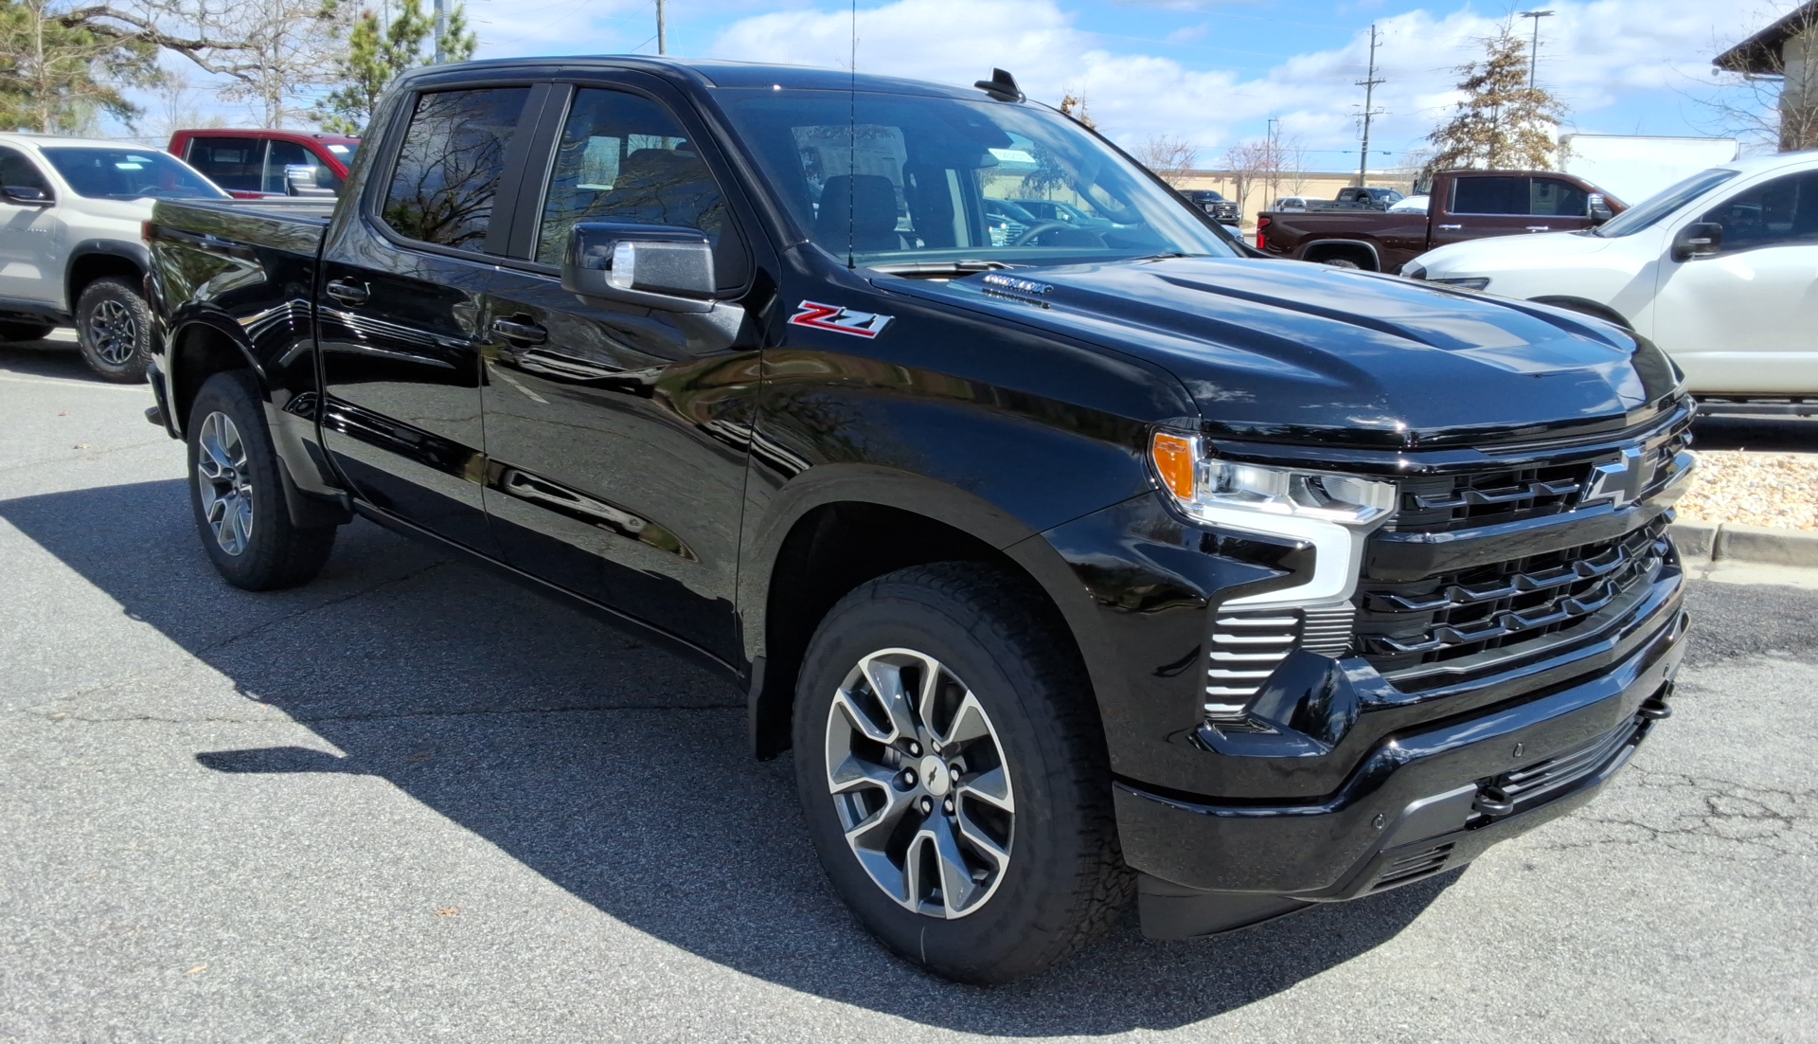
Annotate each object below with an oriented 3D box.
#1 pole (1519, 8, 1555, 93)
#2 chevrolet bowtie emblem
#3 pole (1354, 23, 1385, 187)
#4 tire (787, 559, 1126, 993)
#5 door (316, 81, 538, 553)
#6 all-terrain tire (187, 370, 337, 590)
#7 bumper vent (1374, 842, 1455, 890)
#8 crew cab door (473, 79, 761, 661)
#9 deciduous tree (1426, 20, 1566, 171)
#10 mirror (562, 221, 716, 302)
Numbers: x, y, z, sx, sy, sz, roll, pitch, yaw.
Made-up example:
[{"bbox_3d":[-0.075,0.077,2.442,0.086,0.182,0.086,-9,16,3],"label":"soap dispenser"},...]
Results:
[{"bbox_3d":[29.282,-18.587,69.618,1.700,10.800,1.600,2,13,0],"label":"pole"},{"bbox_3d":[1.393,-0.092,2.852,0.355,0.128,0.055,-10,18,-43],"label":"chevrolet bowtie emblem"},{"bbox_3d":[27.317,-23.426,88.037,2.300,12.160,0.400,10,15,36],"label":"pole"},{"bbox_3d":[0.088,0.500,3.000,0.280,0.830,0.830,-10,17,-43],"label":"tire"},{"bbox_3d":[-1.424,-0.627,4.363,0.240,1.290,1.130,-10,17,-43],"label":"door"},{"bbox_3d":[-2.504,-0.164,5.667,0.280,0.825,0.830,-10,18,-43],"label":"all-terrain tire"},{"bbox_3d":[0.927,0.631,2.698,0.220,0.065,0.070,-8,16,-38],"label":"bumper vent"},{"bbox_3d":[-0.656,-0.435,3.672,0.350,1.340,1.250,-10,18,-43],"label":"crew cab door"},{"bbox_3d":[11.354,-7.107,28.639,2.900,5.200,2.900,2,13,0],"label":"deciduous tree"},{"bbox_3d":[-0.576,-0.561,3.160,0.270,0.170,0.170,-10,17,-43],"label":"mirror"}]

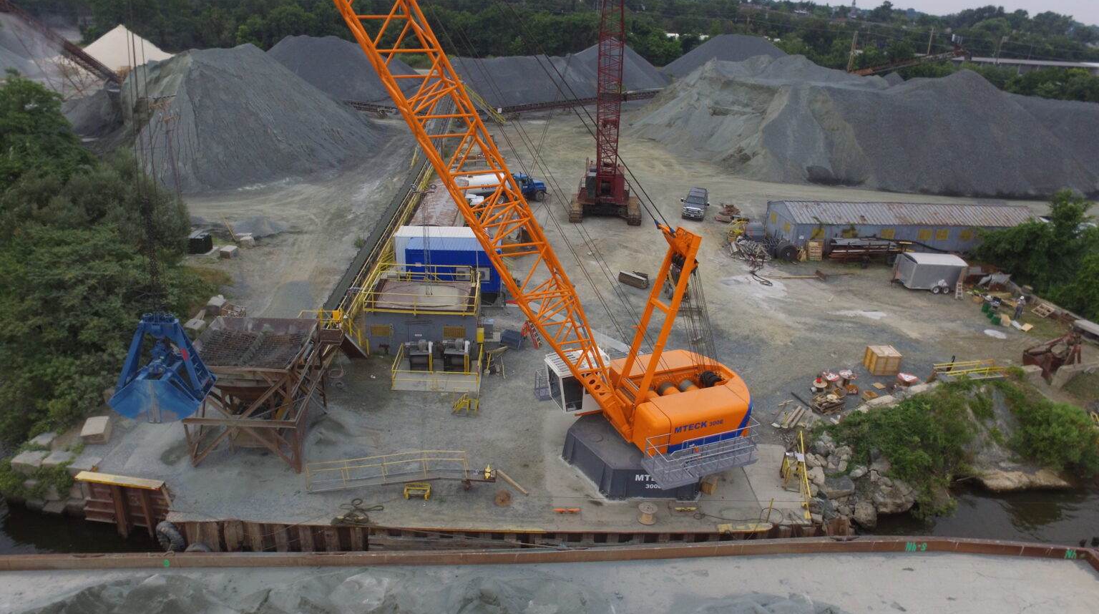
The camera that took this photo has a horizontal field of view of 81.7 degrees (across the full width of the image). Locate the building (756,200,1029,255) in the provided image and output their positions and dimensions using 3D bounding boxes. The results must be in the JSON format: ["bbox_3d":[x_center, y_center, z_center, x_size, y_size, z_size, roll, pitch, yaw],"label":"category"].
[{"bbox_3d":[30.768,-7.125,55.678,21.600,4.100,6.900,0,23,-3],"label":"building"}]

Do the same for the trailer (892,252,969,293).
[{"bbox_3d":[27.758,-2.494,46.925,4.500,2.400,2.150,2,23,0],"label":"trailer"}]

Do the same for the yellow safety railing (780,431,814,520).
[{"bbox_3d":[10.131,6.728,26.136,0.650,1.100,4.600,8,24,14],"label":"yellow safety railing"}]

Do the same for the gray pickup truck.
[{"bbox_3d":[15.233,-10.654,65.565,2.200,1.950,5.800,9,24,16],"label":"gray pickup truck"}]

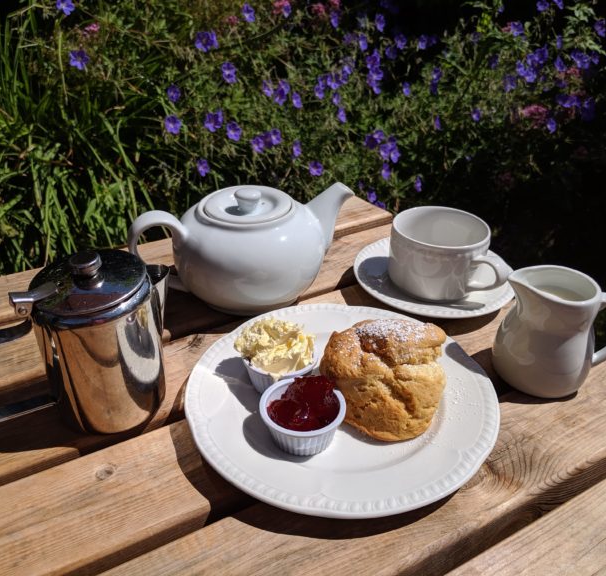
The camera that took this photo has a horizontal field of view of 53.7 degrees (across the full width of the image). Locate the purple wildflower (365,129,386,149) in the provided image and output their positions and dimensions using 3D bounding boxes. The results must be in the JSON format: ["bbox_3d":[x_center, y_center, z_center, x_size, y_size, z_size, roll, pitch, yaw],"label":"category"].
[{"bbox_3d":[0.152,-0.321,1.280,0.047,0.043,0.036,4,32,6],"label":"purple wildflower"}]

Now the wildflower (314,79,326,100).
[{"bbox_3d":[0.039,-0.474,1.430,0.033,0.047,0.030,1,32,1],"label":"wildflower"}]

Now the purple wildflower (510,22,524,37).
[{"bbox_3d":[0.552,-0.669,1.550,0.034,0.034,0.026,10,33,15],"label":"purple wildflower"}]

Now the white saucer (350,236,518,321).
[{"bbox_3d":[0.125,-0.008,0.569,0.152,0.022,0.152,0,32,0],"label":"white saucer"}]

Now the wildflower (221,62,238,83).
[{"bbox_3d":[-0.175,-0.512,1.430,0.039,0.048,0.028,-3,33,-6],"label":"wildflower"}]

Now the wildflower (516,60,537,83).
[{"bbox_3d":[0.548,-0.531,1.470,0.050,0.050,0.034,11,34,17],"label":"wildflower"}]

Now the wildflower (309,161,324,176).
[{"bbox_3d":[0.027,-0.250,1.250,0.029,0.033,0.028,1,32,1],"label":"wildflower"}]

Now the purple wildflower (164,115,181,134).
[{"bbox_3d":[-0.301,-0.377,1.380,0.039,0.044,0.029,-6,32,-11],"label":"purple wildflower"}]

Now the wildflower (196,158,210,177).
[{"bbox_3d":[-0.228,-0.274,1.360,0.036,0.042,0.028,-5,33,-8],"label":"wildflower"}]

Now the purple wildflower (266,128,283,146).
[{"bbox_3d":[-0.063,-0.328,1.300,0.039,0.039,0.032,-1,32,-2],"label":"purple wildflower"}]

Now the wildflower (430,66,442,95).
[{"bbox_3d":[0.313,-0.493,1.420,0.028,0.066,0.032,7,32,10],"label":"wildflower"}]

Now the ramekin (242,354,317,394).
[{"bbox_3d":[-0.018,0.065,0.486,0.060,0.031,0.060,0,32,0],"label":"ramekin"}]

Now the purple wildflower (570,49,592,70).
[{"bbox_3d":[0.695,-0.572,1.500,0.053,0.053,0.034,14,34,20],"label":"purple wildflower"}]

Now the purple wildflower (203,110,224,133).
[{"bbox_3d":[-0.206,-0.384,1.380,0.044,0.048,0.031,-4,32,-7],"label":"purple wildflower"}]

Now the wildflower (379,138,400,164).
[{"bbox_3d":[0.184,-0.293,1.280,0.043,0.056,0.040,5,32,7],"label":"wildflower"}]

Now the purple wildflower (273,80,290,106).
[{"bbox_3d":[-0.051,-0.461,1.420,0.039,0.055,0.032,-1,32,-2],"label":"purple wildflower"}]

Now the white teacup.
[{"bbox_3d":[0.143,-0.030,0.586,0.113,0.063,0.090,10,33,15],"label":"white teacup"}]

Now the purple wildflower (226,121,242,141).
[{"bbox_3d":[-0.152,-0.343,1.300,0.035,0.043,0.030,-3,32,-6],"label":"purple wildflower"}]

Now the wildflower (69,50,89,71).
[{"bbox_3d":[-0.530,-0.539,1.420,0.046,0.046,0.028,-11,34,-17],"label":"wildflower"}]

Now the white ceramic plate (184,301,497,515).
[{"bbox_3d":[0.029,0.086,0.469,0.236,0.023,0.236,0,32,0],"label":"white ceramic plate"}]

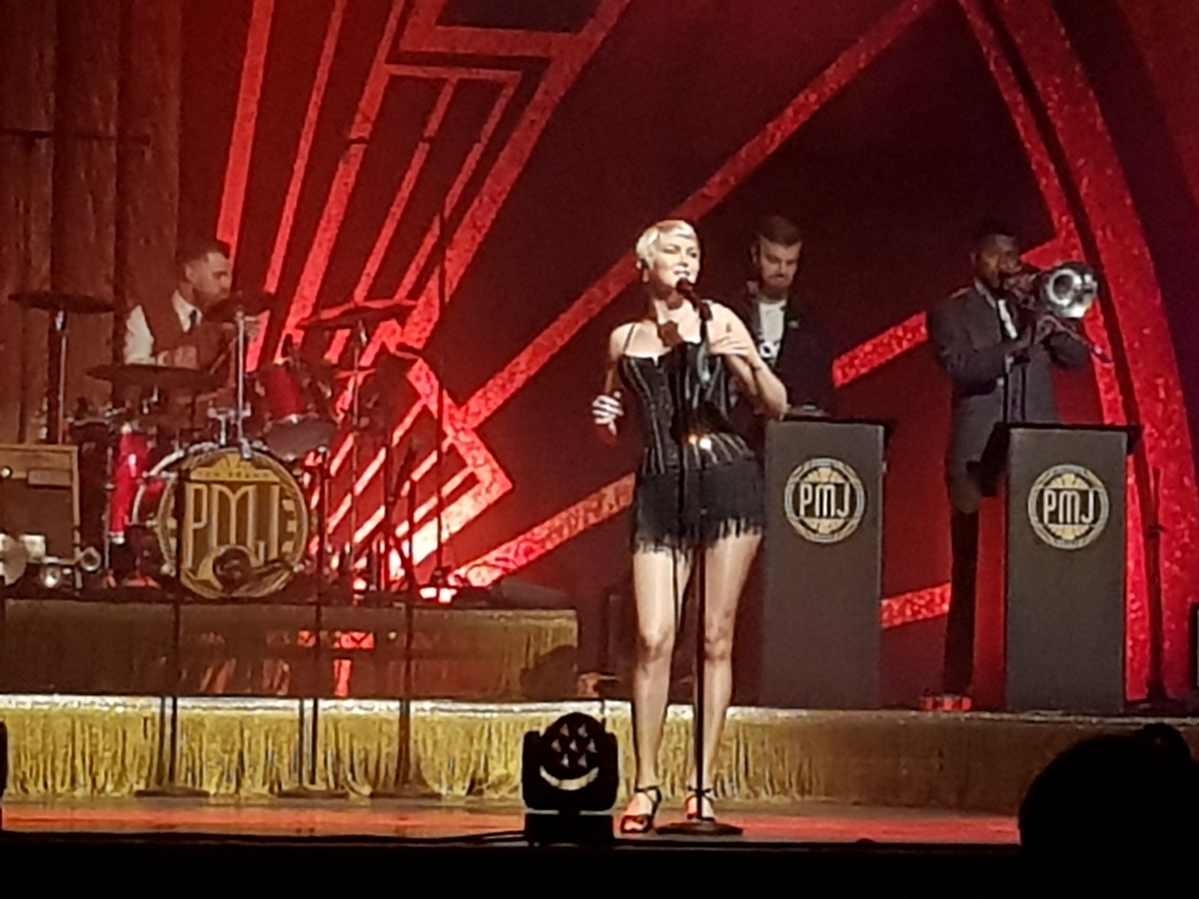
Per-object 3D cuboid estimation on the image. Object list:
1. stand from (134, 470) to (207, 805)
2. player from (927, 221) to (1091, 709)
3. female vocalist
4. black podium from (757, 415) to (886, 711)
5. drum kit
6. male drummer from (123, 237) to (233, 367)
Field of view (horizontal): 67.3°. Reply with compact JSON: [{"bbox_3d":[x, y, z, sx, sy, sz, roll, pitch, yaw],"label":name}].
[{"bbox_3d":[-1.420,0.600,3.000,0.250,1.110,0.250,1,0,0],"label":"stand"},{"bbox_3d":[1.510,0.057,3.300,0.530,1.790,0.480,1,0,-13],"label":"player"},{"bbox_3d":[0.263,0.222,2.620,0.540,1.740,0.400,1,0,16],"label":"female vocalist"},{"bbox_3d":[0.800,0.400,3.220,0.430,1.020,0.320,1,0,14],"label":"black podium"},{"bbox_3d":[-1.500,-0.050,3.560,1.450,1.180,1.100,1,0,-19],"label":"drum kit"},{"bbox_3d":[-1.700,-0.190,3.720,0.580,1.360,0.720,1,0,-37],"label":"male drummer"}]

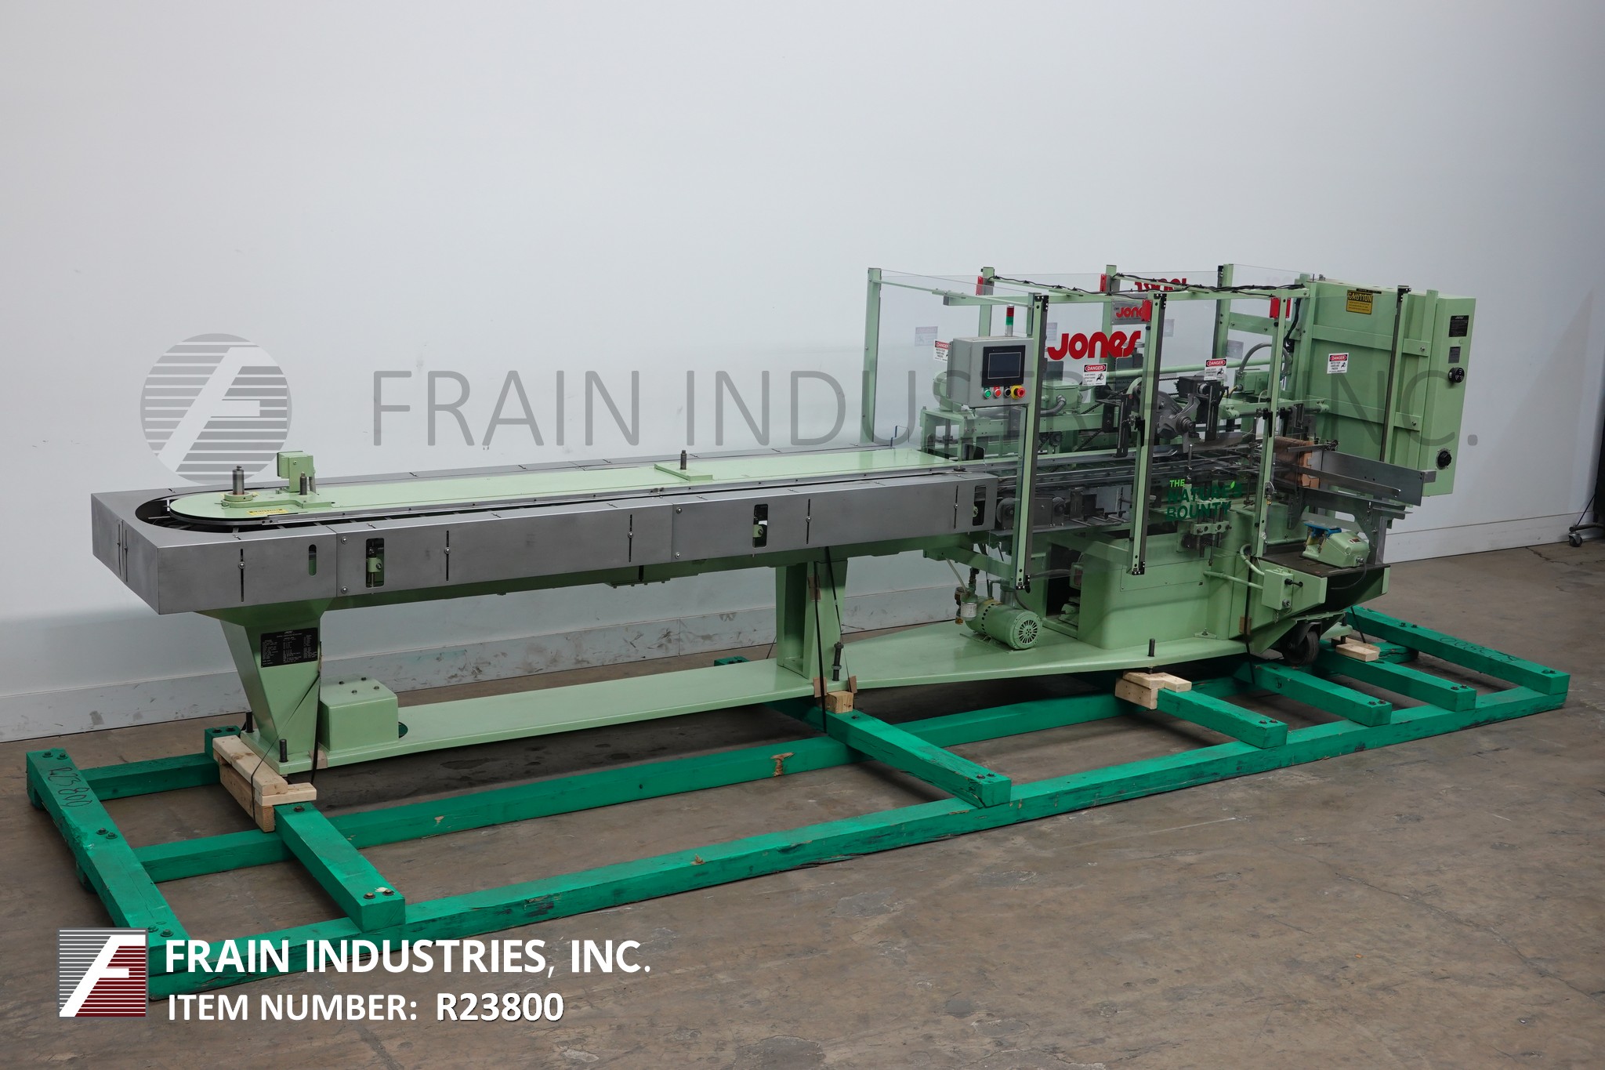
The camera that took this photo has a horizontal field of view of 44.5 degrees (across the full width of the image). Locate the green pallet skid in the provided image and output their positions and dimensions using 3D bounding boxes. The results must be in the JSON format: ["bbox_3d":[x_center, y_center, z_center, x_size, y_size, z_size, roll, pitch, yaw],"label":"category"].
[{"bbox_3d":[0.338,0.831,8.393,6.641,0.176,1.909,-6,15,-32],"label":"green pallet skid"}]

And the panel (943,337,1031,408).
[{"bbox_3d":[0.762,-0.662,7.914,0.305,0.262,0.162,-6,15,-32],"label":"panel"}]

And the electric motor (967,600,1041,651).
[{"bbox_3d":[0.911,0.395,8.880,0.168,0.173,0.320,-8,17,-36],"label":"electric motor"}]

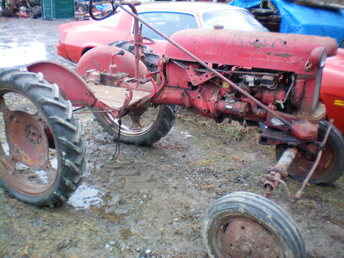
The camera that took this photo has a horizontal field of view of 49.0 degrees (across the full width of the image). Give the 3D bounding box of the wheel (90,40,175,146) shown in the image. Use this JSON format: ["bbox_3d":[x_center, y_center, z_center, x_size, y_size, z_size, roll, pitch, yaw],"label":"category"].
[{"bbox_3d":[-0.419,-0.329,3.737,1.030,1.030,0.208,11,25,30],"label":"wheel"}]

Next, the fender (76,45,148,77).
[{"bbox_3d":[-0.544,-0.571,3.443,0.842,0.366,0.139,11,25,30],"label":"fender"}]

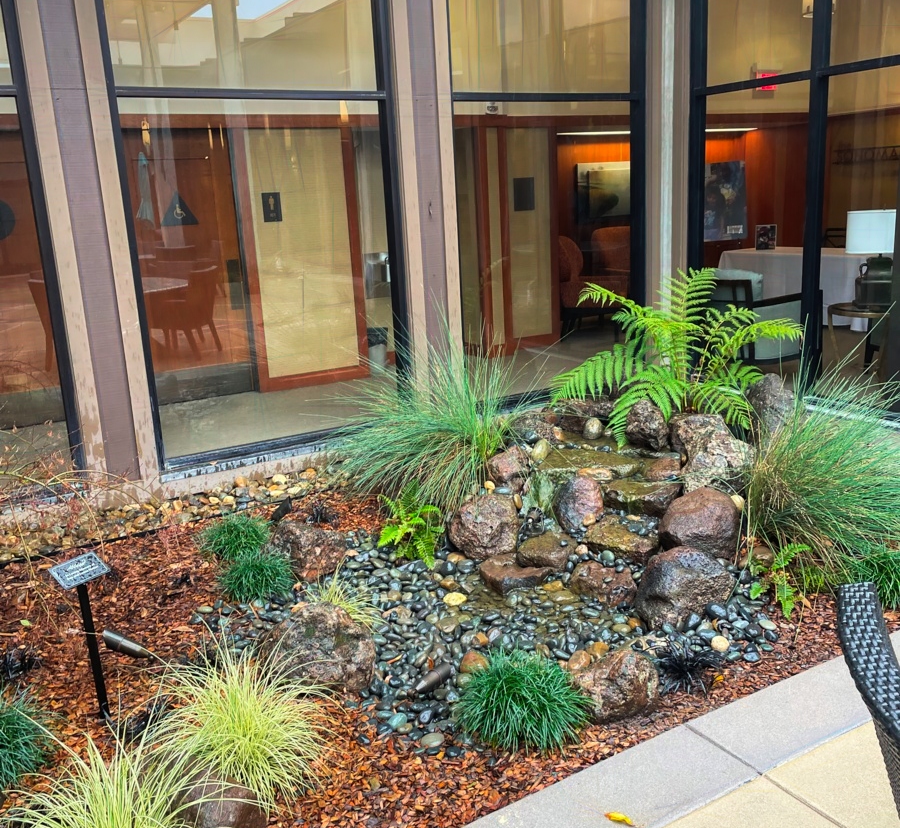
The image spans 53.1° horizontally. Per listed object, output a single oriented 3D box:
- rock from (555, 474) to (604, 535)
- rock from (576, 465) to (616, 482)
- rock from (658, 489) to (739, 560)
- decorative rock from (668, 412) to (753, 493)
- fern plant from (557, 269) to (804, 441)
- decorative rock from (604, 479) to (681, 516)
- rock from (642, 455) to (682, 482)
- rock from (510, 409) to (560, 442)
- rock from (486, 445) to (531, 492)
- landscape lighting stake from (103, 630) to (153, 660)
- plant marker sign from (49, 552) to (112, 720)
[{"bbox_3d":[0.622,0.434,4.330,0.237,0.277,0.220,-1,14,8],"label":"rock"},{"bbox_3d":[0.754,0.306,4.640,0.203,0.080,0.120,-1,14,9],"label":"rock"},{"bbox_3d":[1.122,0.490,4.060,0.354,0.297,0.340,1,15,16],"label":"rock"},{"bbox_3d":[1.321,0.203,4.580,0.407,0.404,0.380,1,15,16],"label":"decorative rock"},{"bbox_3d":[1.338,-0.363,5.420,1.428,0.978,1.350,1,15,14],"label":"fern plant"},{"bbox_3d":[0.960,0.415,4.500,0.370,0.144,0.300,0,14,12],"label":"decorative rock"},{"bbox_3d":[1.098,0.281,4.660,0.201,0.129,0.170,0,14,13],"label":"rock"},{"bbox_3d":[0.495,0.066,5.220,0.287,0.178,0.240,-2,14,5],"label":"rock"},{"bbox_3d":[0.305,0.283,4.700,0.228,0.237,0.220,-2,14,4],"label":"rock"},{"bbox_3d":[-1.181,0.856,3.310,0.205,0.062,0.058,18,19,12],"label":"landscape lighting stake"},{"bbox_3d":[-1.139,0.729,2.874,0.088,0.544,0.156,8,18,37],"label":"plant marker sign"}]

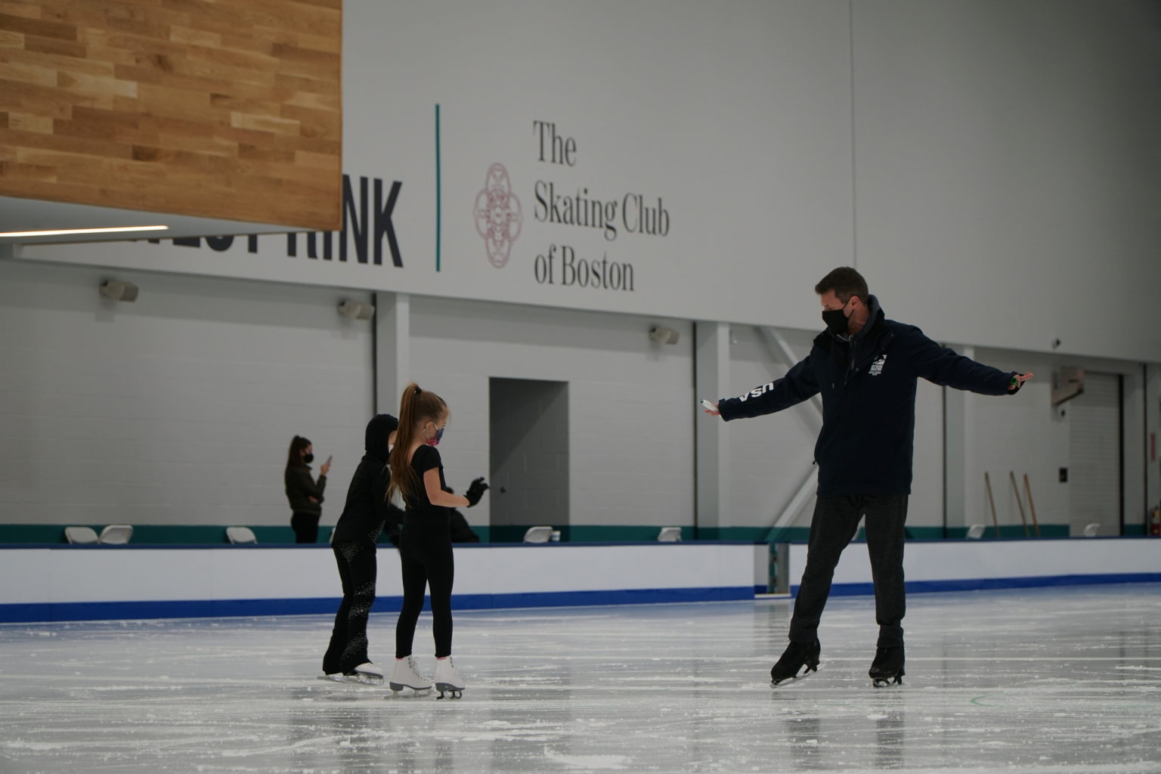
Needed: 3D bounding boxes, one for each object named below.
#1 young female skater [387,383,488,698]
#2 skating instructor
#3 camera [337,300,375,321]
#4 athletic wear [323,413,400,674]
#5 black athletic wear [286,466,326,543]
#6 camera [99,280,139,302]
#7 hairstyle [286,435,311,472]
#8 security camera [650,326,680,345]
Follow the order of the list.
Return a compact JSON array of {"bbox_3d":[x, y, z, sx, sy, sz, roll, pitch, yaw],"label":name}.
[{"bbox_3d":[-0.588,0.631,16.850,0.420,1.280,0.370,1,-2,-33],"label":"young female skater"},{"bbox_3d":[1.269,0.396,18.050,1.480,1.840,0.600,-1,-2,25],"label":"skating instructor"},{"bbox_3d":[-2.292,-0.789,41.900,0.270,0.190,0.280,18,7,29],"label":"camera"},{"bbox_3d":[-0.963,0.701,18.300,0.420,1.170,0.400,0,-2,7],"label":"athletic wear"},{"bbox_3d":[-2.651,1.400,39.500,0.370,1.320,0.430,-1,-2,20],"label":"black athletic wear"},{"bbox_3d":[-4.325,-0.898,38.400,0.270,0.190,0.280,18,7,29],"label":"camera"},{"bbox_3d":[-2.721,0.643,39.500,0.250,0.360,0.190,-1,-2,20],"label":"hairstyle"},{"bbox_3d":[0.973,-0.600,47.500,0.270,0.190,0.280,18,7,29],"label":"security camera"}]

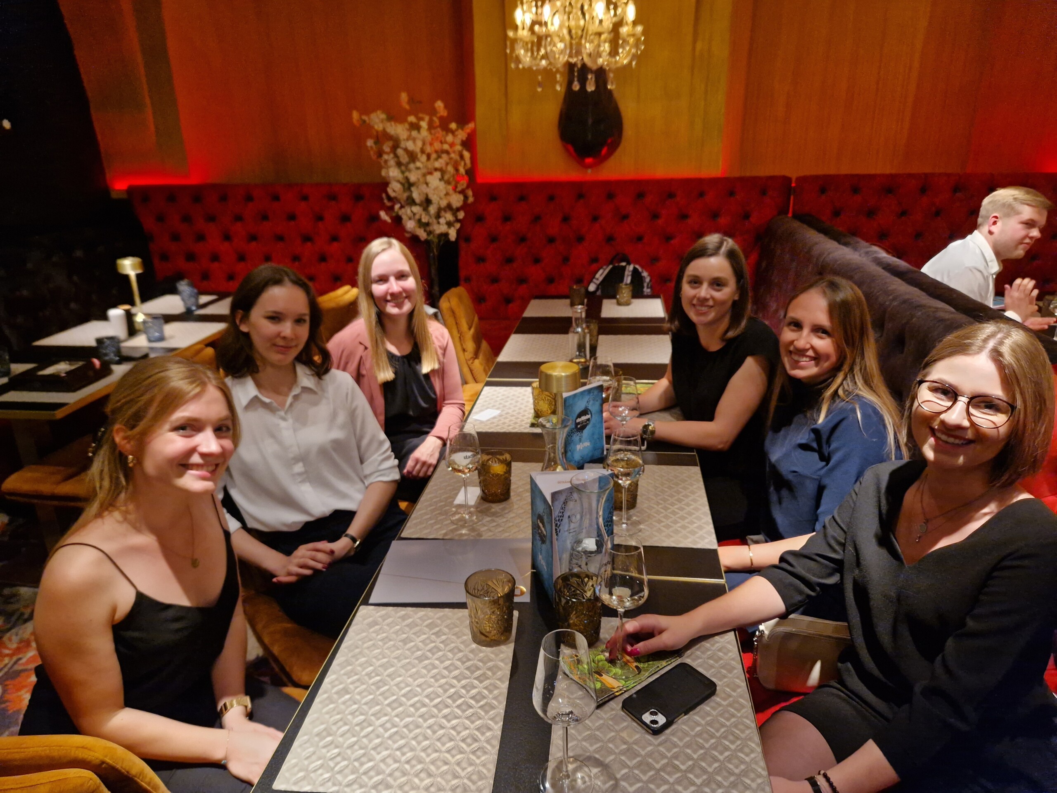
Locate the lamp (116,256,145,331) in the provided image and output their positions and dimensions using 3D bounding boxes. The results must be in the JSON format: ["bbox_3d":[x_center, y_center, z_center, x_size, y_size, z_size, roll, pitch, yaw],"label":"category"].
[{"bbox_3d":[-1.837,-0.478,3.295,0.112,0.330,0.112,1,21,7],"label":"lamp"}]

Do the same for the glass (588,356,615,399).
[{"bbox_3d":[0.214,0.005,2.046,0.082,0.226,0.082,1,21,7],"label":"glass"}]

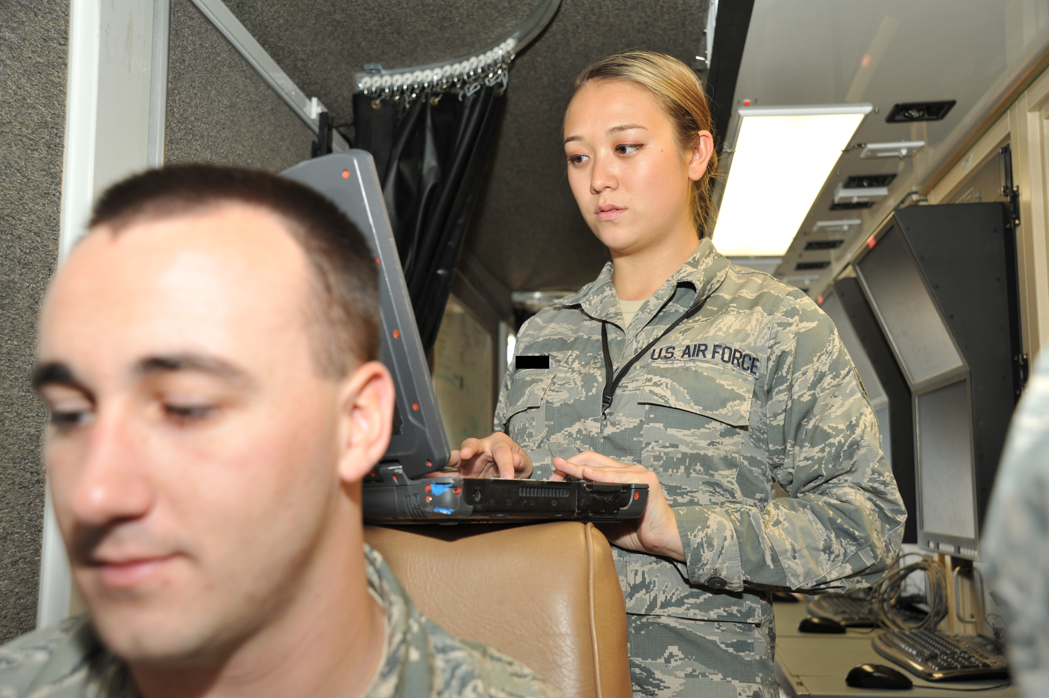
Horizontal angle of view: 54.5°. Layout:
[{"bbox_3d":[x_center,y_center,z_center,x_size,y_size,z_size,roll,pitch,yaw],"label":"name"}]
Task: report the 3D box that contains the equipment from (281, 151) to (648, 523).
[{"bbox_3d":[-0.122,0.020,1.018,0.315,0.291,0.395,-6,-9,41],"label":"equipment"}]

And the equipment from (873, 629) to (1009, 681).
[{"bbox_3d":[0.873,0.626,2.117,0.230,0.035,0.485,0,-7,2],"label":"equipment"}]

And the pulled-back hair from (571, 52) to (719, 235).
[{"bbox_3d":[0.143,-0.239,1.180,0.160,0.215,0.205,-7,-2,43],"label":"pulled-back hair"}]

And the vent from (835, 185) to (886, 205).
[{"bbox_3d":[0.873,-0.393,2.636,0.125,0.025,0.085,-1,-7,7],"label":"vent"}]

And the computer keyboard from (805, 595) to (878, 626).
[{"bbox_3d":[0.933,0.713,2.803,0.230,0.035,0.485,0,-7,0],"label":"computer keyboard"}]

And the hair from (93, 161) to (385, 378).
[{"bbox_3d":[-0.155,-0.029,0.550,0.160,0.150,0.190,-3,0,23],"label":"hair"}]

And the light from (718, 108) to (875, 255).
[{"bbox_3d":[0.628,-0.396,2.621,0.250,0.035,1.310,-1,-7,7],"label":"light"}]

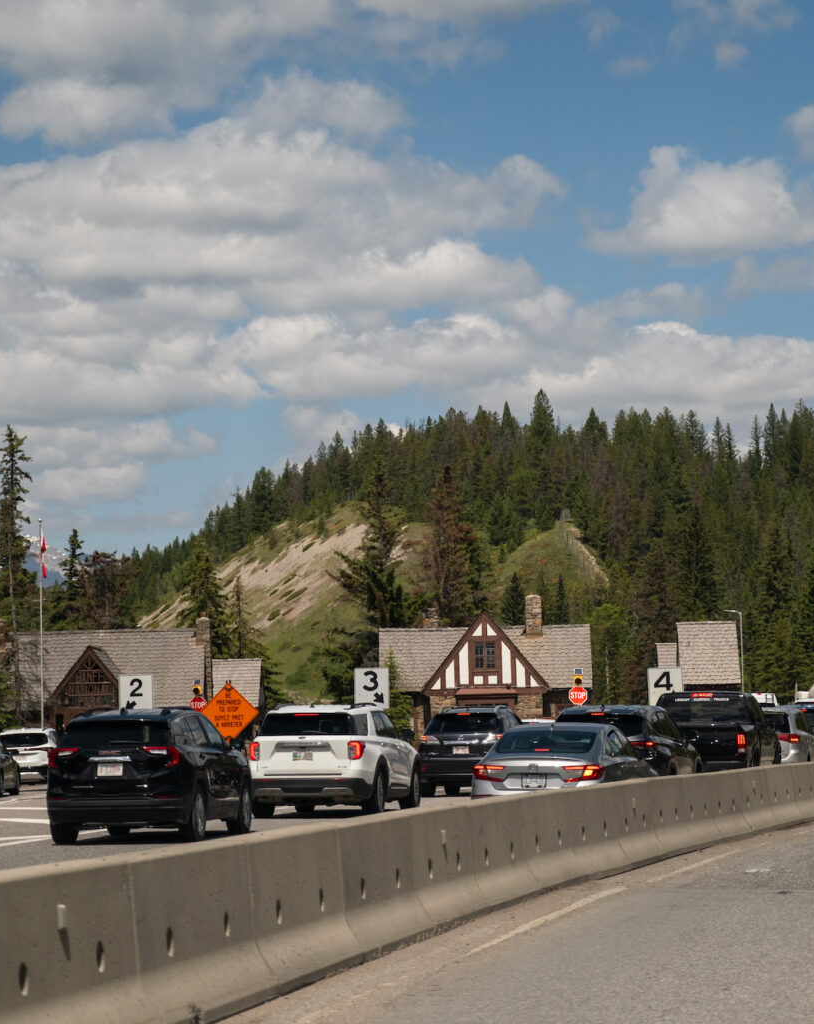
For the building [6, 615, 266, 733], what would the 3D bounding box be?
[{"bbox_3d":[-11.042,7.507,140.795,10.400,6.400,7.000,-1,-4,0],"label":"building"}]

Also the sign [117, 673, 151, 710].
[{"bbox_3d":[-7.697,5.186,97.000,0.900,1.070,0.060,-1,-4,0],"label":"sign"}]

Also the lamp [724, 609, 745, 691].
[{"bbox_3d":[22.552,11.091,234.734,1.200,8.730,0.300,-1,-4,-7],"label":"lamp"}]

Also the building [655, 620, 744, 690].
[{"bbox_3d":[12.039,7.176,139.824,3.700,5.500,4.500,-1,-4,0],"label":"building"}]

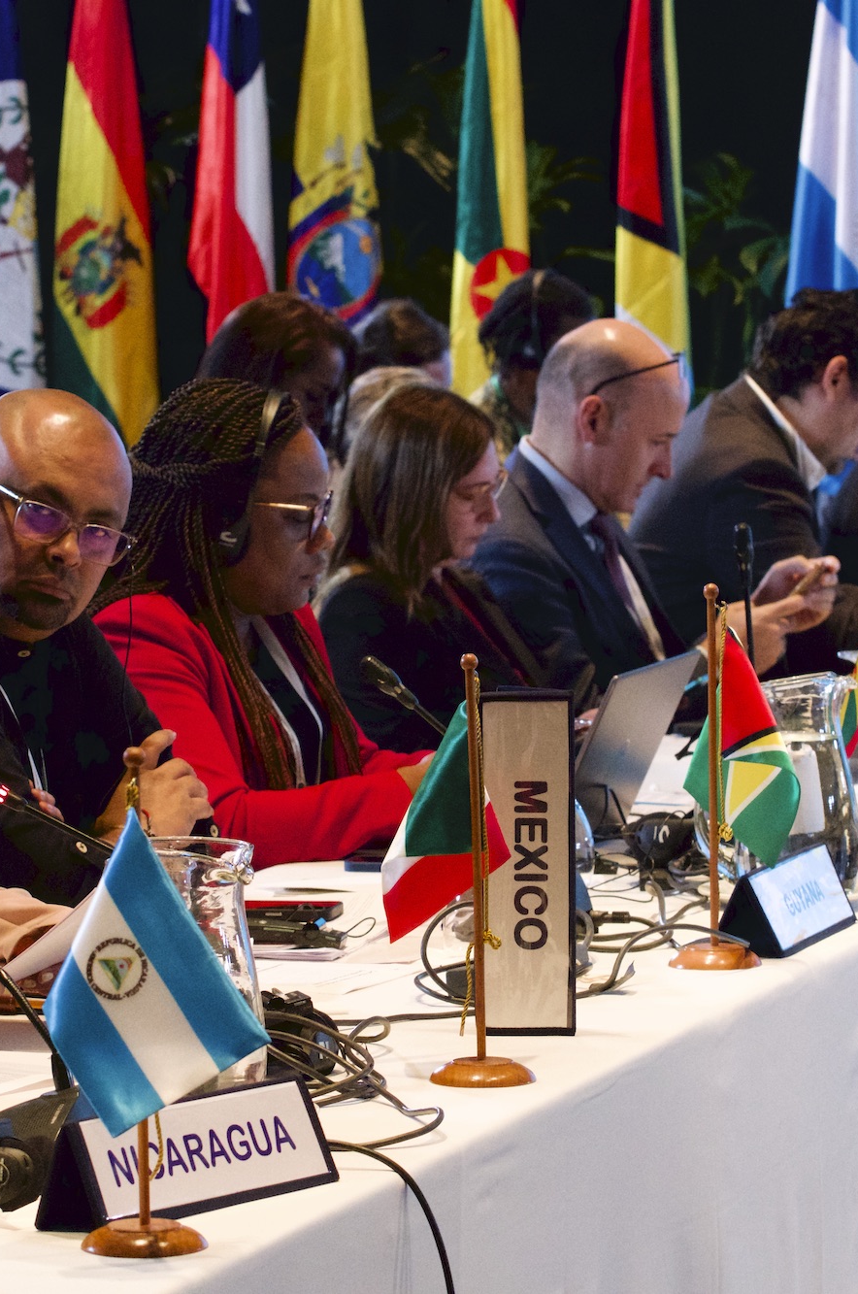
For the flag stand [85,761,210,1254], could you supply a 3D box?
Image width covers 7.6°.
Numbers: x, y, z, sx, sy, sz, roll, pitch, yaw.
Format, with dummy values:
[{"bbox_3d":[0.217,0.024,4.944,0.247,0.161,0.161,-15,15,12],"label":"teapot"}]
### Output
[{"bbox_3d":[-0.202,0.244,4.528,0.087,0.355,0.087,0,4,0],"label":"flag stand"}]

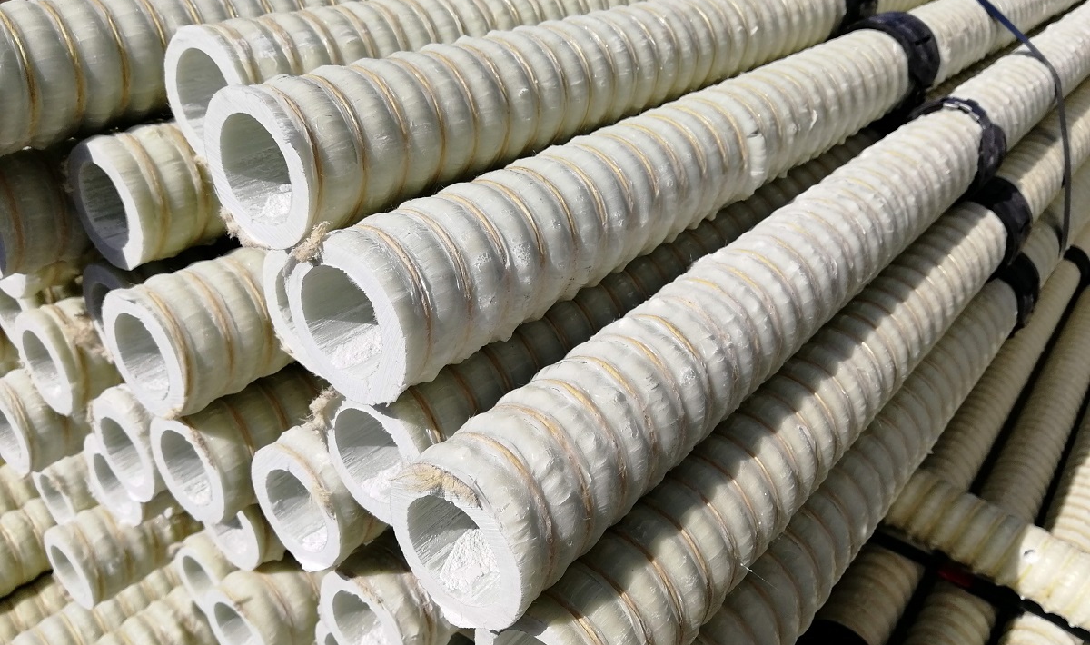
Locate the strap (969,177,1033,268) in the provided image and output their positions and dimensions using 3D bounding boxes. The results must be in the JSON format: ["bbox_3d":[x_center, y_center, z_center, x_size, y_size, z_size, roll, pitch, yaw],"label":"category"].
[{"bbox_3d":[0.327,-0.070,0.652,0.070,0.070,0.058,26,37,31],"label":"strap"}]

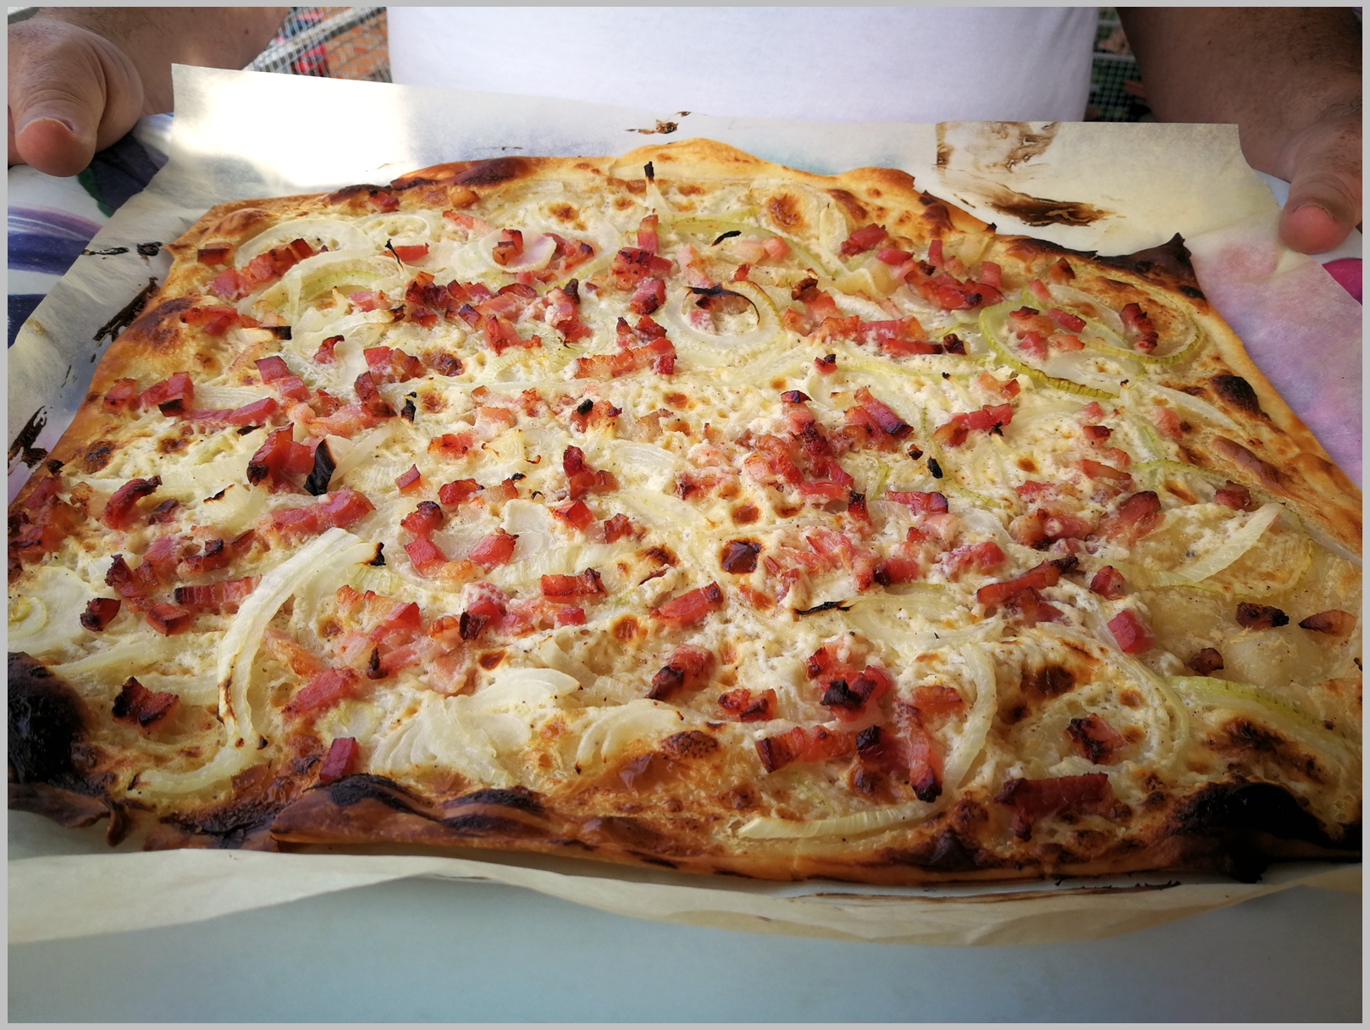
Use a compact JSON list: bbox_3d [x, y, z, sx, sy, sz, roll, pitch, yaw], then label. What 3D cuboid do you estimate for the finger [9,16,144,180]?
[{"bbox_3d":[-0.212,-0.142,0.365,0.034,0.029,0.062,-11,54,-11],"label":"finger"}]

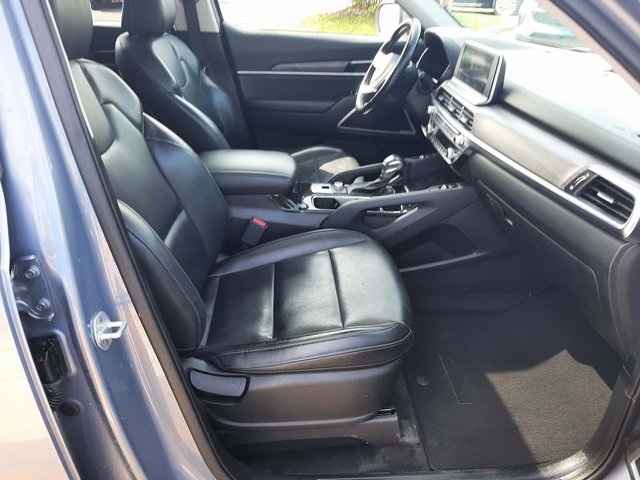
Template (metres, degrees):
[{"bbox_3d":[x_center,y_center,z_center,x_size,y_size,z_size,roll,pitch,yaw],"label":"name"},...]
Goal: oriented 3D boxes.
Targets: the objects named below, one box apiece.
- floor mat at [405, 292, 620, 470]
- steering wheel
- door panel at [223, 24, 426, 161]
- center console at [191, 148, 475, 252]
[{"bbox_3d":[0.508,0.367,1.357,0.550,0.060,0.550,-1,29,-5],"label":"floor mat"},{"bbox_3d":[0.245,-0.627,1.762,0.100,0.375,0.375,27,24,-18],"label":"steering wheel"},{"bbox_3d":[0.075,-0.609,2.179,0.970,0.660,0.130,-1,29,-5],"label":"door panel"},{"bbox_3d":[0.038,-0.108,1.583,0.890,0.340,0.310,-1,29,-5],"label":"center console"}]

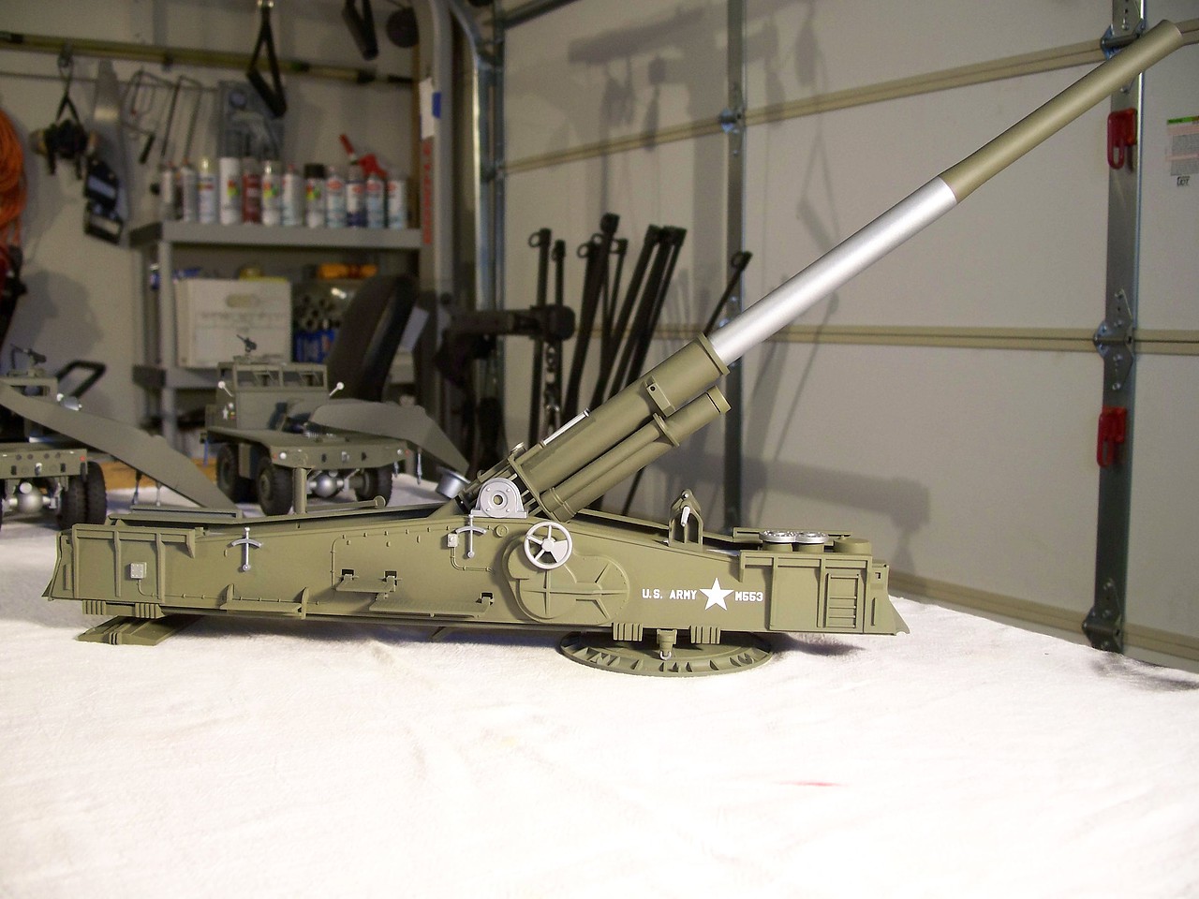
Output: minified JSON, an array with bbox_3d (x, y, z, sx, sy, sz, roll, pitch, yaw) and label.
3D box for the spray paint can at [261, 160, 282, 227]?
[{"bbox_3d":[-1.012,-0.788,3.950,0.066,0.203,0.066,0,6,0],"label":"spray paint can"}]

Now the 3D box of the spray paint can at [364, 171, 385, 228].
[{"bbox_3d":[-0.770,-0.846,4.372,0.066,0.192,0.066,0,6,0],"label":"spray paint can"}]

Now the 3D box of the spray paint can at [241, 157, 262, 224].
[{"bbox_3d":[-1.066,-0.789,3.920,0.066,0.202,0.066,0,6,0],"label":"spray paint can"}]

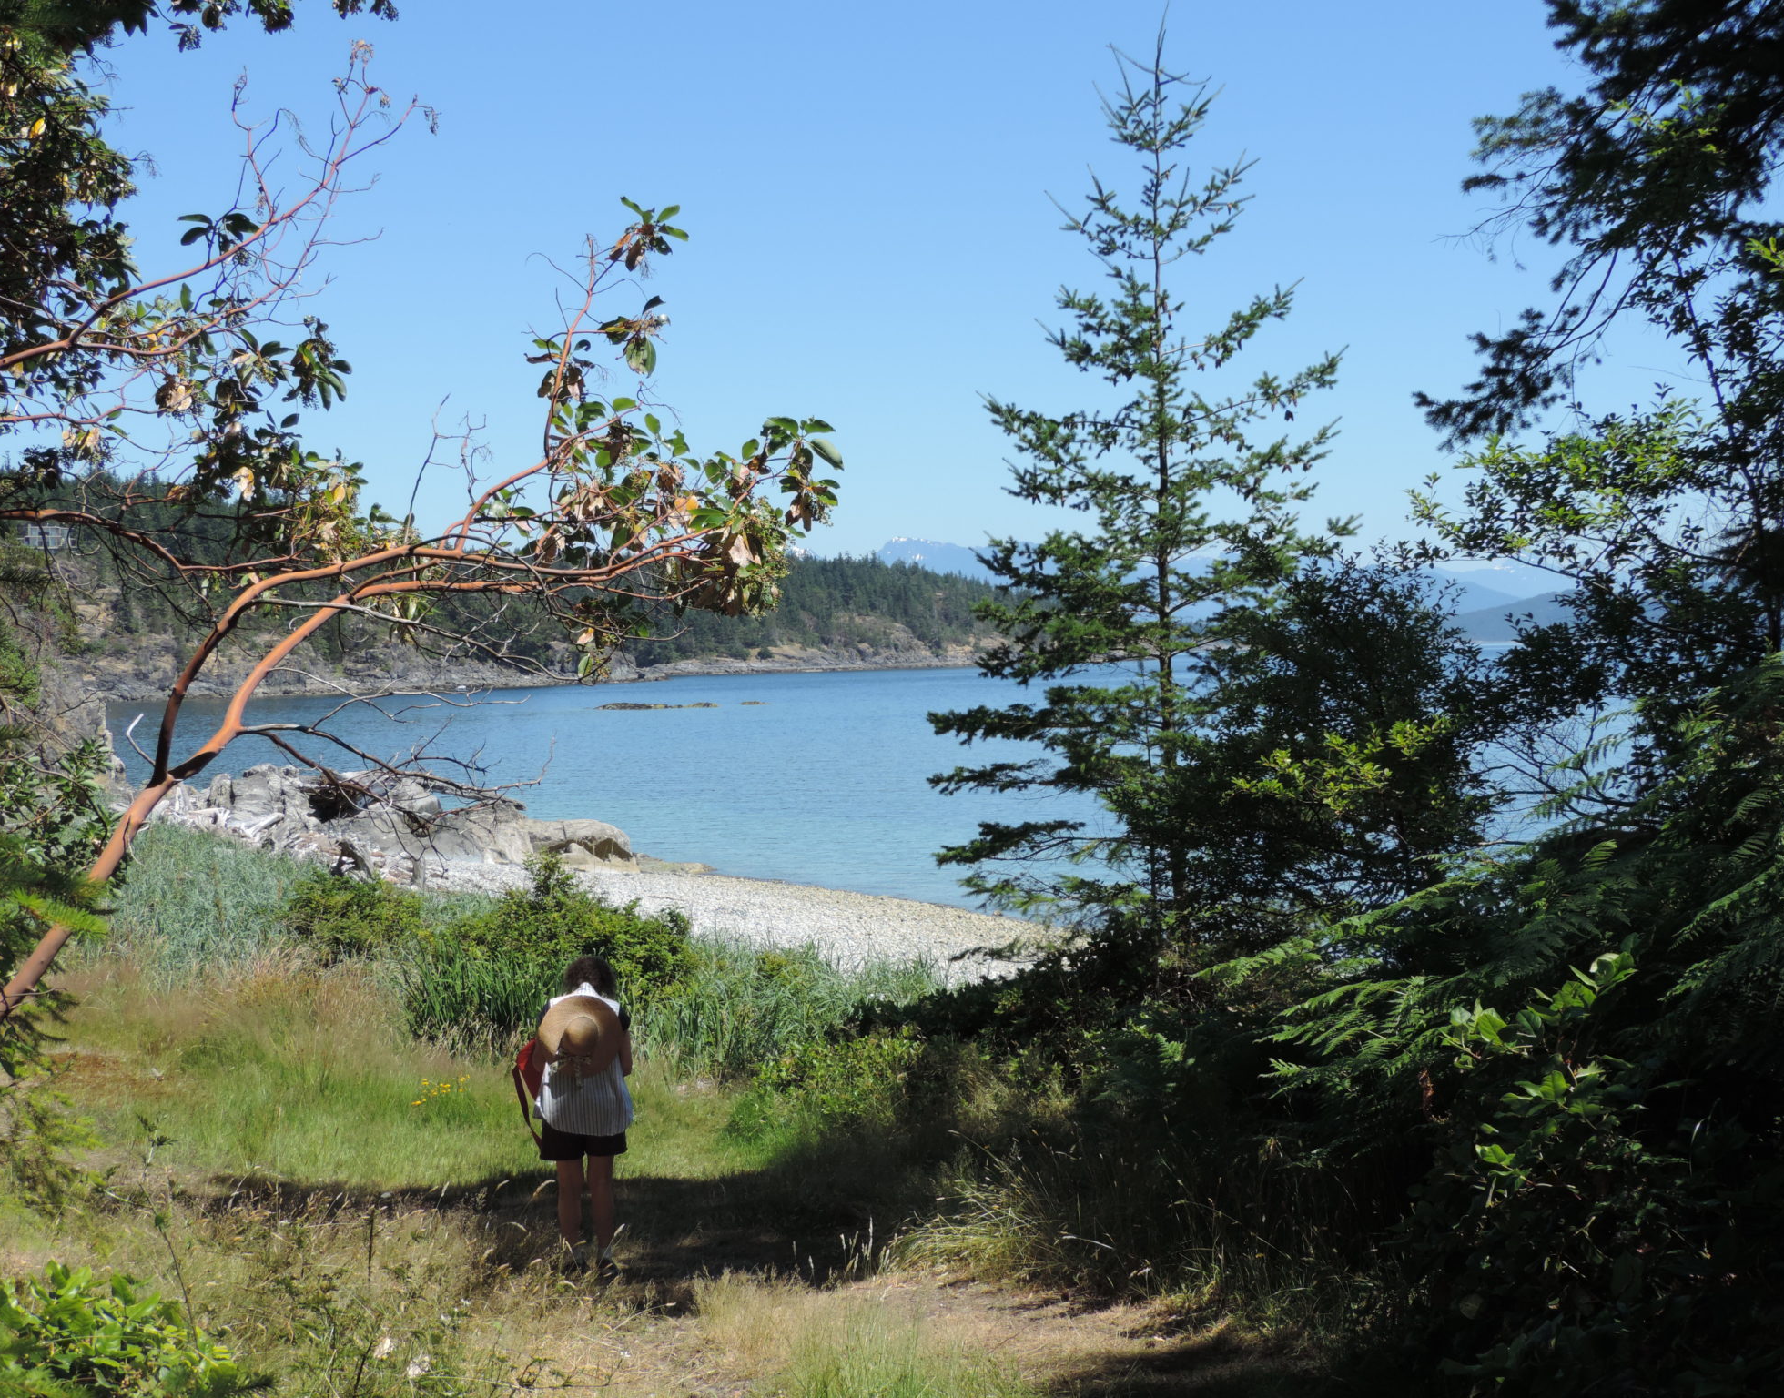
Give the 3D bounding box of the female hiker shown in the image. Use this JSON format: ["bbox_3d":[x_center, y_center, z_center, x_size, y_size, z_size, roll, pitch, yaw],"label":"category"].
[{"bbox_3d":[-1.544,2.061,11.500,0.510,1.580,0.400,0,2,-3],"label":"female hiker"}]

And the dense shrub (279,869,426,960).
[{"bbox_3d":[-5.080,2.036,21.800,1.400,0.900,1.200,0,2,0],"label":"dense shrub"}]

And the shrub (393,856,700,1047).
[{"bbox_3d":[-2.814,2.063,18.800,2.350,1.600,2.000,0,2,0],"label":"shrub"}]

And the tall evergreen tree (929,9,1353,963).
[{"bbox_3d":[2.123,-1.762,19.800,3.600,7.900,3.500,0,2,0],"label":"tall evergreen tree"}]

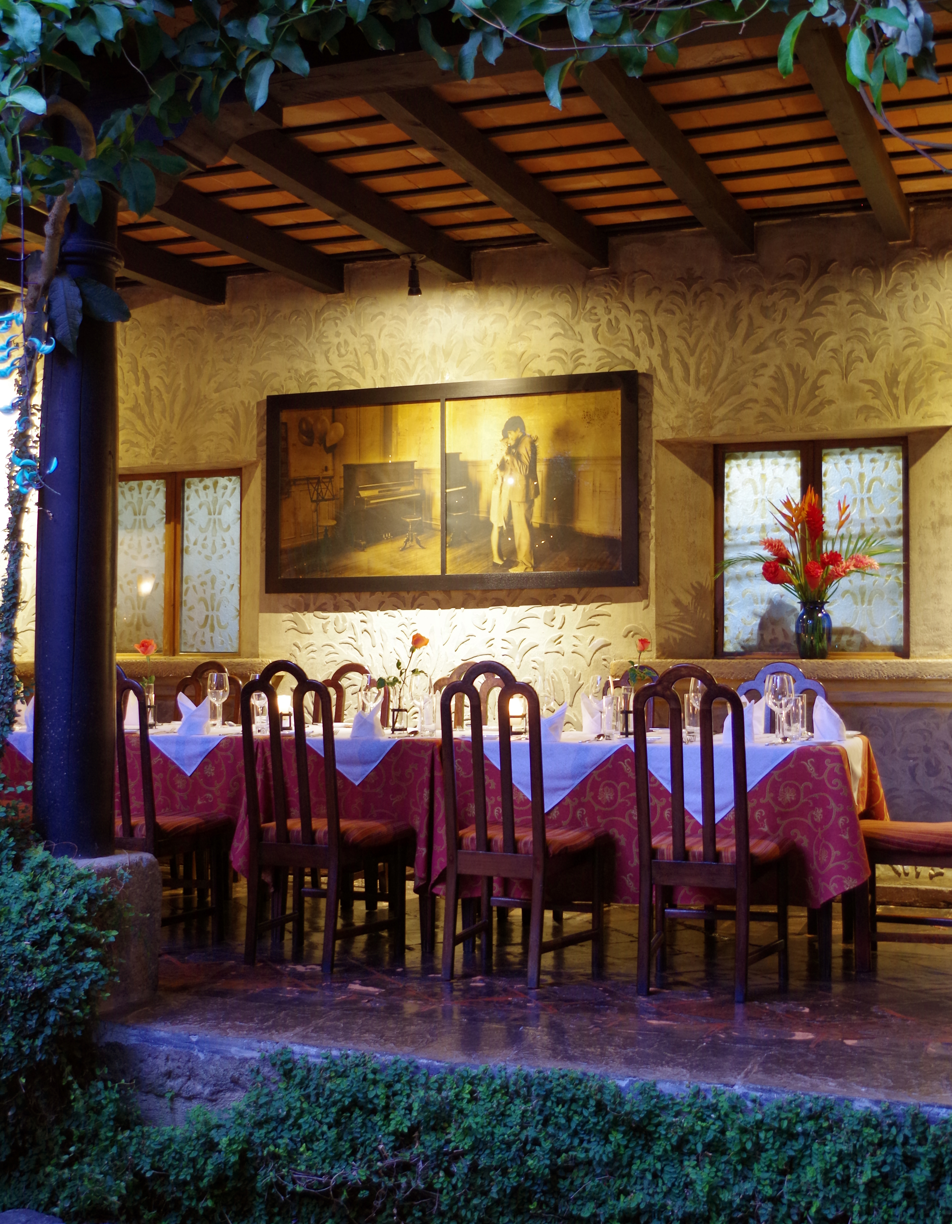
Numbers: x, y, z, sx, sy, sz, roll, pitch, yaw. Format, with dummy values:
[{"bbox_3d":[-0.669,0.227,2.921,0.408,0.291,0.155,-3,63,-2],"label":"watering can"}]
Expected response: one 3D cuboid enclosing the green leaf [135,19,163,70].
[{"bbox_3d":[-0.905,-1.571,4.300,0.074,0.153,0.040,-8,0,-12],"label":"green leaf"}]

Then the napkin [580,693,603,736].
[{"bbox_3d":[0.471,0.399,6.100,0.125,0.165,0.100,-1,-2,21],"label":"napkin"}]

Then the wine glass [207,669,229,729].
[{"bbox_3d":[-1.077,0.366,6.500,0.087,0.230,0.087,0,-2,0],"label":"wine glass"}]

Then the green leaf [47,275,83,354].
[{"bbox_3d":[-1.163,-0.844,4.400,0.092,0.237,0.040,-9,-2,-15],"label":"green leaf"}]

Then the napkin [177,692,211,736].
[{"bbox_3d":[-1.041,0.378,5.740,0.128,0.160,0.090,-1,-2,20],"label":"napkin"}]

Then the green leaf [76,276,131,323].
[{"bbox_3d":[-1.103,-0.924,4.600,0.190,0.095,0.045,38,-4,0],"label":"green leaf"}]

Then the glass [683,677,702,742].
[{"bbox_3d":[0.797,0.342,5.512,0.086,0.222,0.086,-1,-2,21],"label":"glass"}]

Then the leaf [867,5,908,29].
[{"bbox_3d":[0.954,-1.378,3.600,0.101,0.055,0.040,13,-13,18],"label":"leaf"}]

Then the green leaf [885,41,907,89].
[{"bbox_3d":[0.985,-1.286,3.650,0.052,0.112,0.035,-5,-3,0],"label":"green leaf"}]

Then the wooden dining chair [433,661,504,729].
[{"bbox_3d":[-0.099,0.723,6.082,0.450,1.045,0.520,-1,-2,21],"label":"wooden dining chair"}]

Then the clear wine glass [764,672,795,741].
[{"bbox_3d":[1.061,0.337,5.412,0.088,0.225,0.088,-1,-2,21],"label":"clear wine glass"}]

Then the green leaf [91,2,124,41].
[{"bbox_3d":[-0.982,-1.578,4.150,0.081,0.126,0.040,-21,-4,-16],"label":"green leaf"}]

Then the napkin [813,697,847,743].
[{"bbox_3d":[1.260,0.386,5.540,0.110,0.160,0.120,-1,-2,21],"label":"napkin"}]

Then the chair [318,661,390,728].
[{"bbox_3d":[-0.641,0.738,6.692,0.460,1.045,0.500,-1,-2,22],"label":"chair"}]

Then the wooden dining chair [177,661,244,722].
[{"bbox_3d":[-1.344,0.756,7.253,0.480,1.050,0.450,-1,-2,21],"label":"wooden dining chair"}]

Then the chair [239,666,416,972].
[{"bbox_3d":[-0.542,0.701,5.496,0.480,1.050,0.450,-1,-2,27],"label":"chair"}]

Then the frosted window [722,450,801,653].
[{"bbox_3d":[1.296,-0.275,7.048,0.366,0.932,0.050,-1,-2,20],"label":"frosted window"}]

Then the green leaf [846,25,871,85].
[{"bbox_3d":[0.898,-1.310,3.650,0.060,0.140,0.040,-5,-2,0],"label":"green leaf"}]

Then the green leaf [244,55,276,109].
[{"bbox_3d":[-0.599,-1.464,4.300,0.071,0.148,0.040,25,0,-2],"label":"green leaf"}]

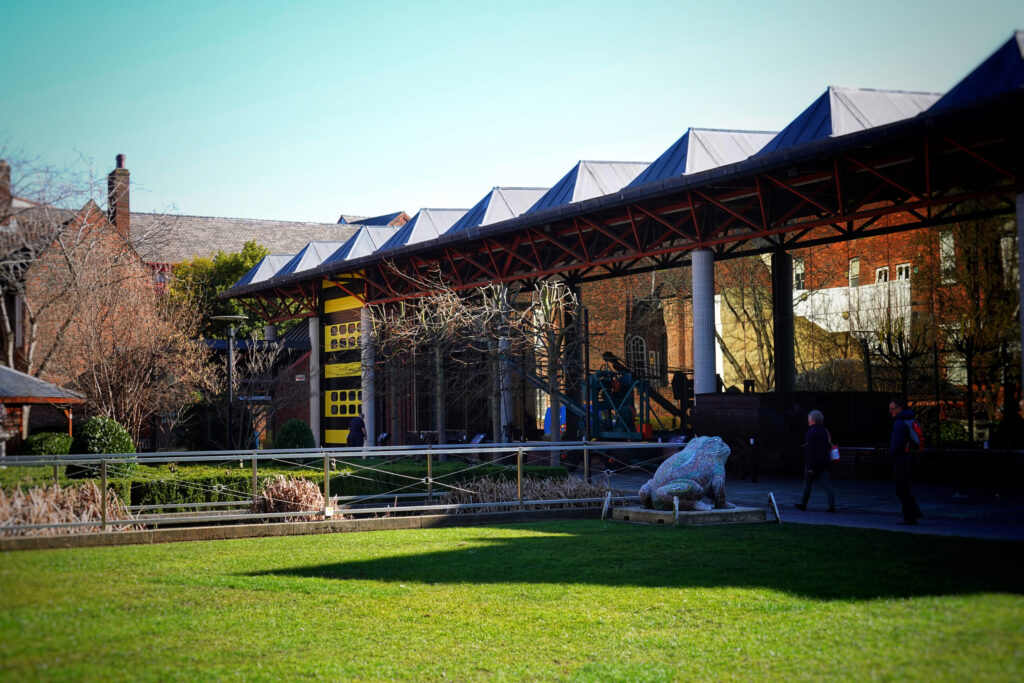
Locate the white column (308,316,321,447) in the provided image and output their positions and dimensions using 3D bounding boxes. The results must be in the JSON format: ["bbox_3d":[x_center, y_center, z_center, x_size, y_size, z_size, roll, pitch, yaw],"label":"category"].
[{"bbox_3d":[-8.179,1.887,59.010,0.470,5.778,0.470,1,-4,-30],"label":"white column"}]

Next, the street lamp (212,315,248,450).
[{"bbox_3d":[-7.336,1.466,36.976,1.040,4.256,1.040,1,-4,-30],"label":"street lamp"}]

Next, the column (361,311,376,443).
[{"bbox_3d":[-5.493,1.594,54.348,0.540,5.803,0.540,-1,-3,0],"label":"column"}]

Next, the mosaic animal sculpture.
[{"bbox_3d":[2.587,1.927,20.940,1.170,1.070,0.950,1,-4,-30],"label":"mosaic animal sculpture"}]

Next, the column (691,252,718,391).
[{"bbox_3d":[4.918,0.522,36.275,0.570,5.781,0.570,1,-4,-30],"label":"column"}]

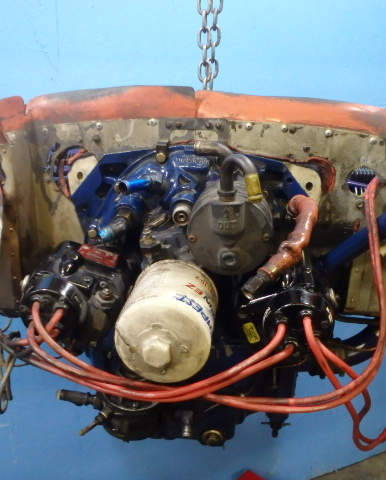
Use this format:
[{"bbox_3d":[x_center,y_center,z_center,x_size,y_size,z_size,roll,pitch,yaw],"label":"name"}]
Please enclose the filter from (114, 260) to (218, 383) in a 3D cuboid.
[{"bbox_3d":[-0.026,0.086,0.534,0.095,0.095,0.112,3,24,7],"label":"filter"}]

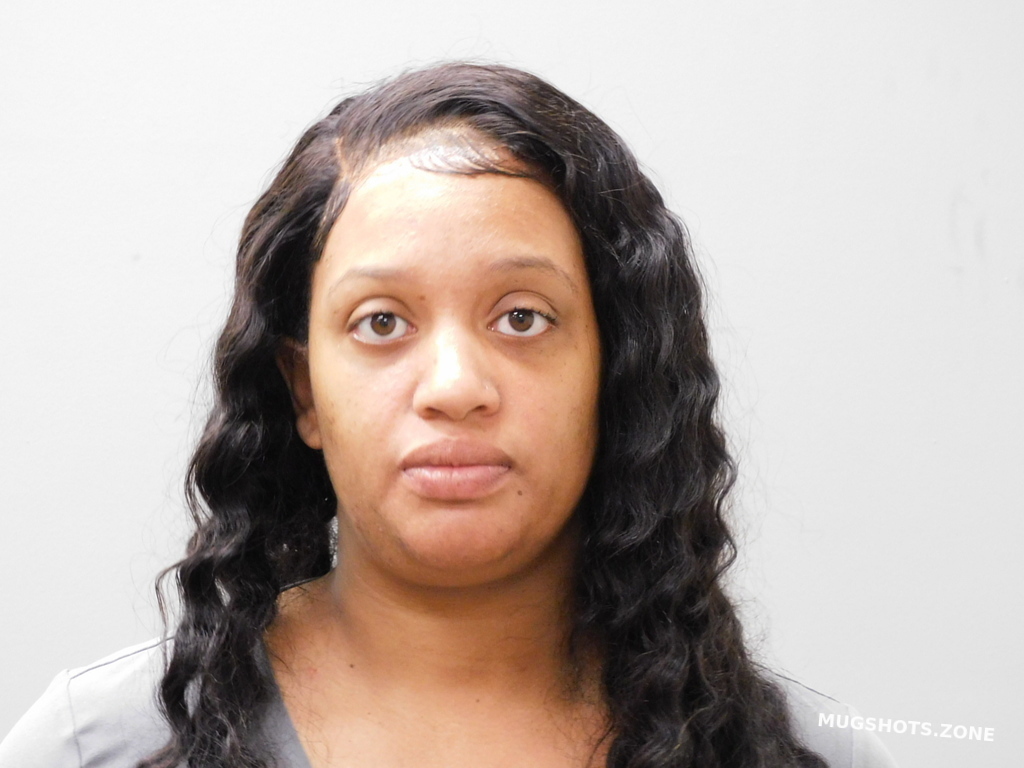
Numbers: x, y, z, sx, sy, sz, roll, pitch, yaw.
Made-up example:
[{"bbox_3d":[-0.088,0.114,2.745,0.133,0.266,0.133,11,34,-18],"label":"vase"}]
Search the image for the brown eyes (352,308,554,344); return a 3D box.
[{"bbox_3d":[-0.027,-0.026,2.030,0.093,0.017,0.022,-1,0,-4],"label":"brown eyes"}]

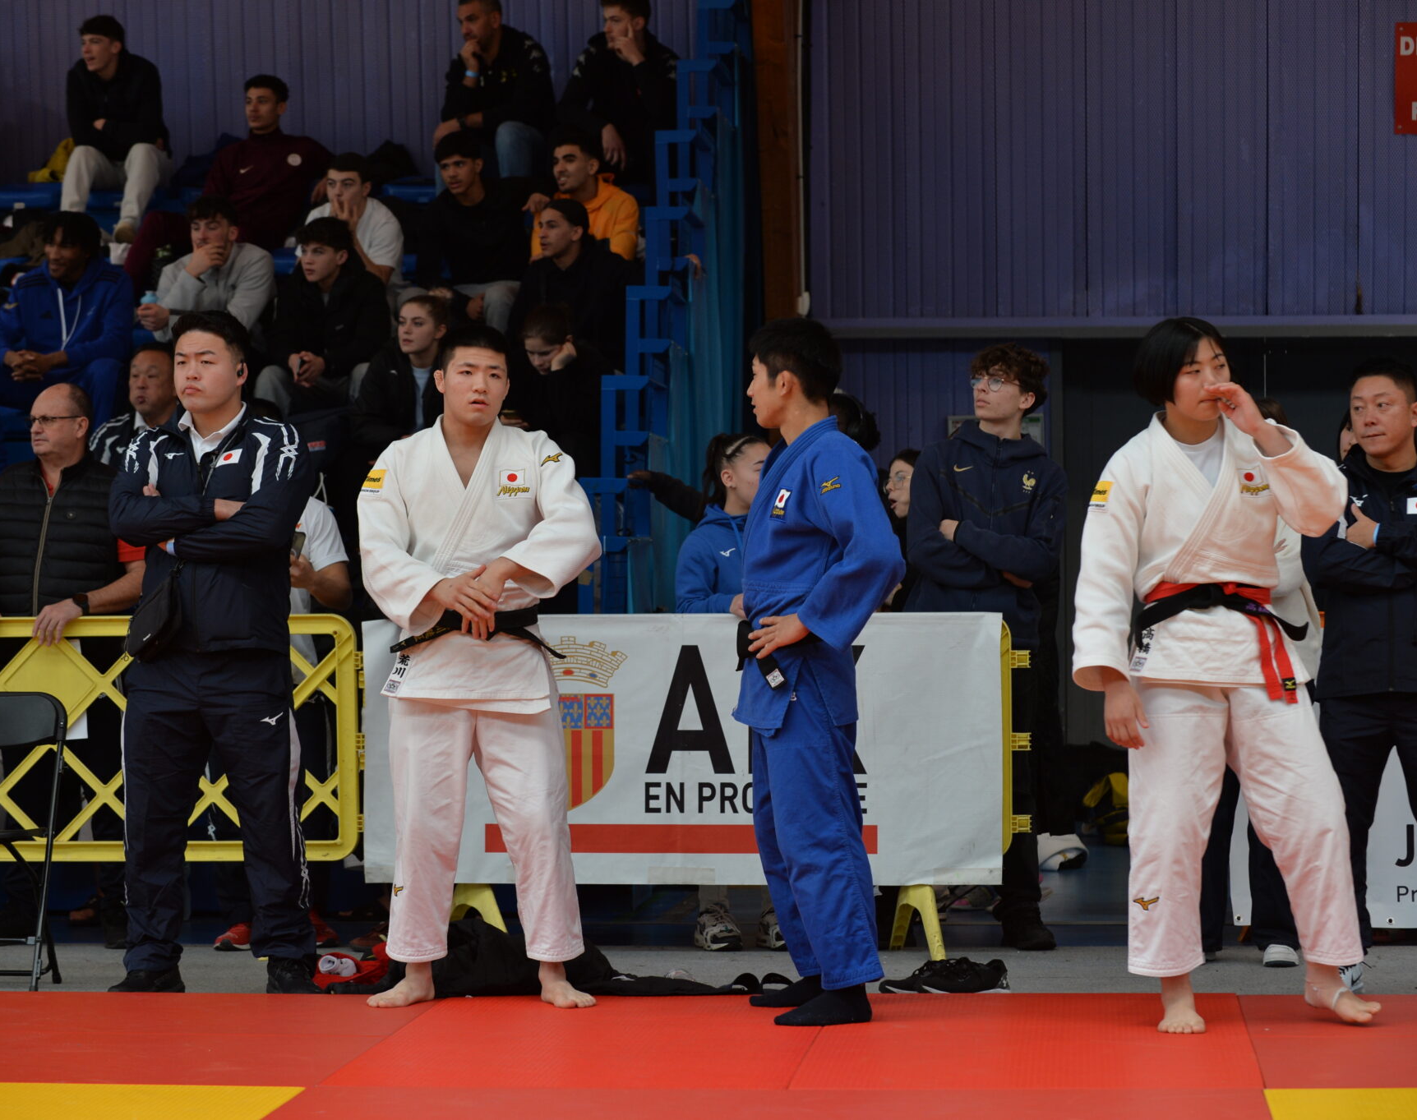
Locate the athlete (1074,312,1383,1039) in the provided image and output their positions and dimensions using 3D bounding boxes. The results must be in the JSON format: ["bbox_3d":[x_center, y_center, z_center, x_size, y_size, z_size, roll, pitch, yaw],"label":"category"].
[{"bbox_3d":[1.247,0.274,10.700,0.740,1.710,0.520,0,1,-13],"label":"athlete"}]

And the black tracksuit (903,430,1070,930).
[{"bbox_3d":[0.810,0.334,13.050,0.500,1.450,0.380,0,1,7],"label":"black tracksuit"}]

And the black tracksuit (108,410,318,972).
[{"bbox_3d":[-1.292,0.340,11.550,0.530,1.460,0.390,0,1,19],"label":"black tracksuit"}]

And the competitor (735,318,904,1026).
[{"bbox_3d":[0.275,0.262,10.840,0.380,1.700,0.510,0,0,-18],"label":"competitor"}]

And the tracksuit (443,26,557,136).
[{"bbox_3d":[-0.912,-2.067,19.300,0.520,0.520,0.450,0,1,25],"label":"tracksuit"}]

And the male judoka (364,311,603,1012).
[{"bbox_3d":[-0.573,0.261,11.150,0.610,1.710,0.400,0,0,-1],"label":"male judoka"}]

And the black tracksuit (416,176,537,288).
[{"bbox_3d":[-0.952,-1.313,18.200,0.530,0.570,0.420,0,0,12],"label":"black tracksuit"}]

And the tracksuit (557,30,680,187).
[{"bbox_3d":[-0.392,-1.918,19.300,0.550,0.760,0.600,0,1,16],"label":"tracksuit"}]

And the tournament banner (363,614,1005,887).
[{"bbox_3d":[-0.070,0.546,12.750,1.850,0.780,0.050,0,0,5],"label":"tournament banner"}]

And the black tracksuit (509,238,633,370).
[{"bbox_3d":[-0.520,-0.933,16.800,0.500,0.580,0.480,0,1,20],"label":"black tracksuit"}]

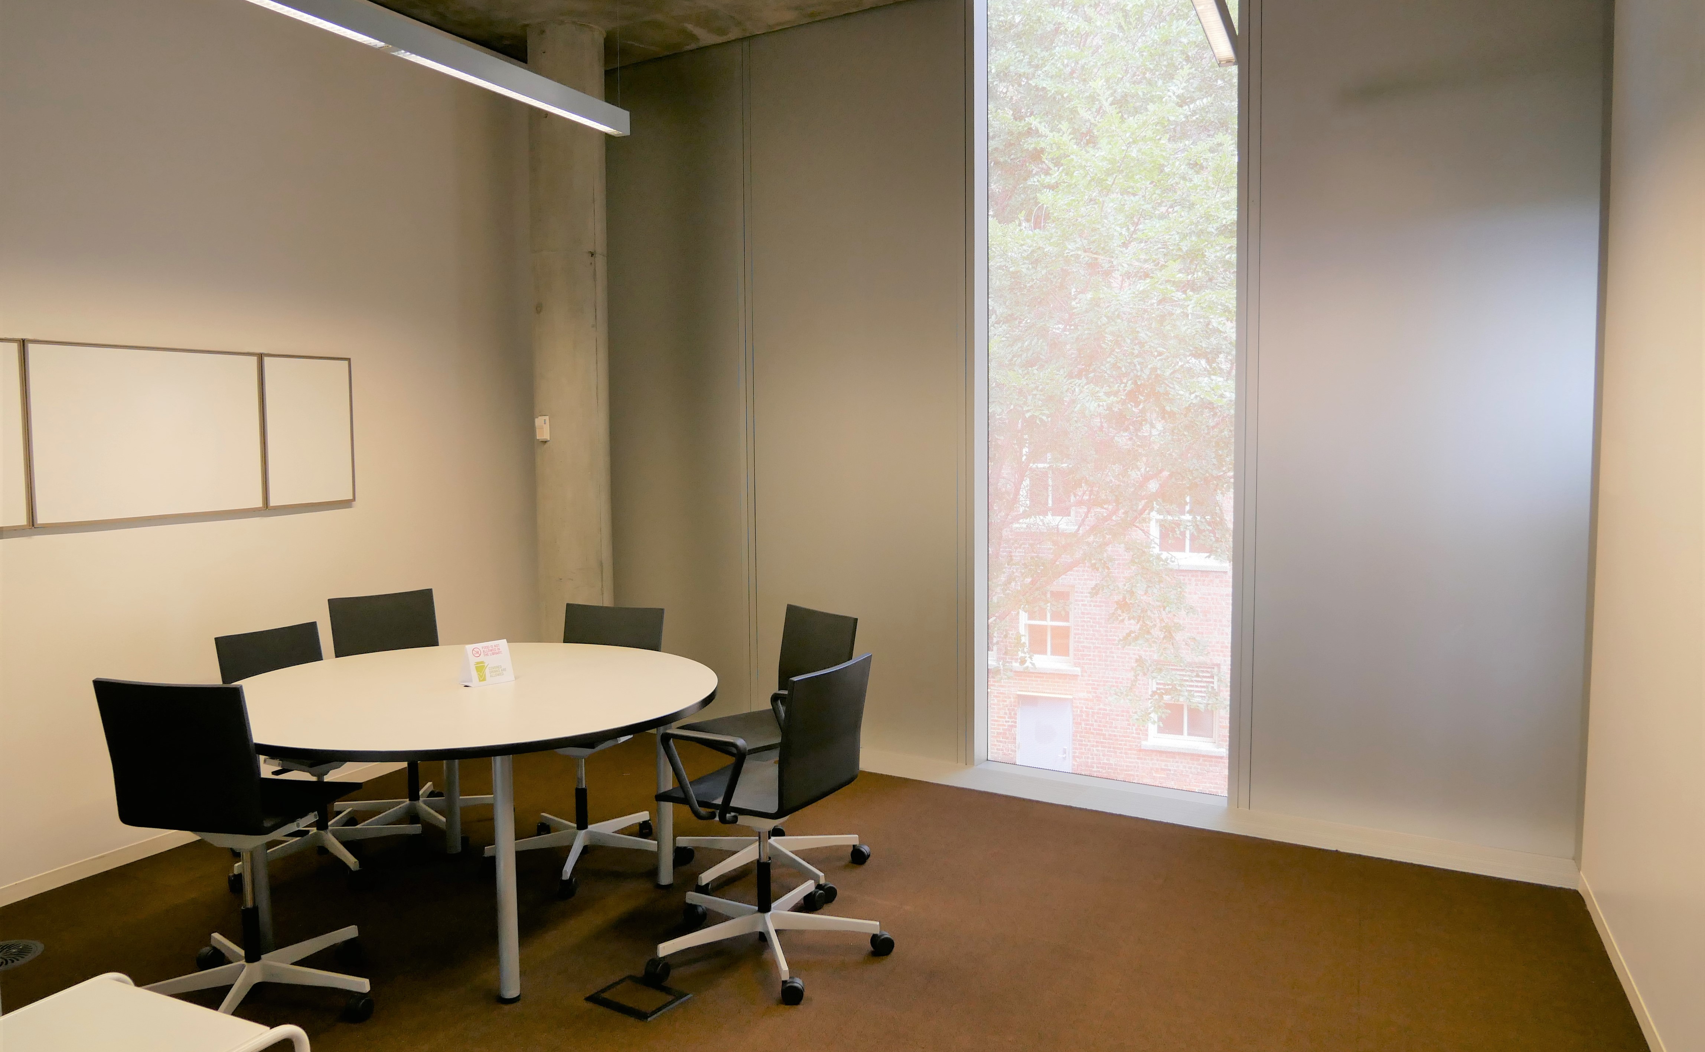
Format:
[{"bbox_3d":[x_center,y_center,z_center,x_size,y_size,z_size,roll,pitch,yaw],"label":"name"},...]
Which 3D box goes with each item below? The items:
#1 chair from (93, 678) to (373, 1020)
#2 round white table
[{"bbox_3d":[-1.561,0.819,3.106,0.657,0.938,0.682,1,5,11],"label":"chair"},{"bbox_3d":[-1.189,0.867,3.722,1.512,0.740,1.512,0,5,0],"label":"round white table"}]

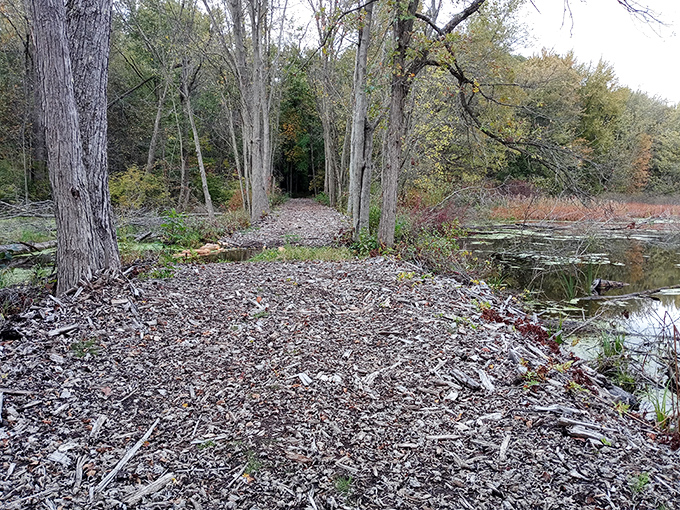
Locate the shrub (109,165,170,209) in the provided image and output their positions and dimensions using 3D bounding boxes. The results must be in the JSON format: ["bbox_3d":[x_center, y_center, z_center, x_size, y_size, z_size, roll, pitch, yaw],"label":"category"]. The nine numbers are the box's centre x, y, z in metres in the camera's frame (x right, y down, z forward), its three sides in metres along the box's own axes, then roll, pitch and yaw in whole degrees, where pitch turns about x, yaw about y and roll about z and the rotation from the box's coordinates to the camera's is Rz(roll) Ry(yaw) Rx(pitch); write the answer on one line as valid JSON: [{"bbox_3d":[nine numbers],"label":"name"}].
[{"bbox_3d":[-9.916,-3.363,27.000,3.100,2.150,2.500,-3,8,-20],"label":"shrub"}]

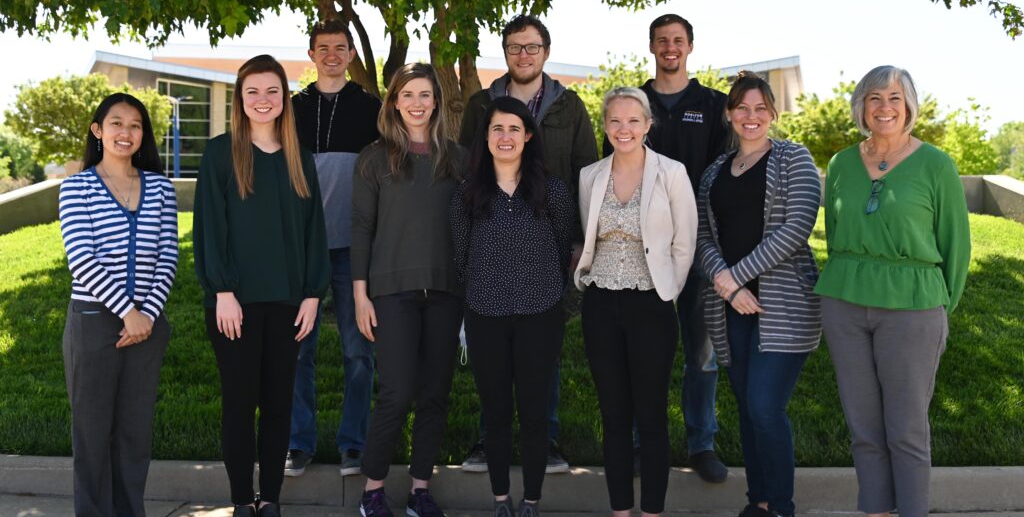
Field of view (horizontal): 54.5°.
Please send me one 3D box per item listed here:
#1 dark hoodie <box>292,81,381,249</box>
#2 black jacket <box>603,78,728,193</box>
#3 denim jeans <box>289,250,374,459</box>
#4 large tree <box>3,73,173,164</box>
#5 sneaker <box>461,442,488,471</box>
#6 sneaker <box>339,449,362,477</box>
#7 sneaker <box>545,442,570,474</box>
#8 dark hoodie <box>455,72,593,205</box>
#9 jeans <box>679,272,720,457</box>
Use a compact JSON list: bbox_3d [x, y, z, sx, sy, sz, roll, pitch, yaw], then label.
[{"bbox_3d":[-0.722,-0.374,4.023,0.490,0.693,0.280,-1,4,-7],"label":"dark hoodie"},{"bbox_3d":[0.630,-0.340,3.970,0.540,0.730,0.300,0,3,7],"label":"black jacket"},{"bbox_3d":[-0.730,0.355,4.035,0.361,0.905,0.270,0,4,-5],"label":"denim jeans"},{"bbox_3d":[-9.320,-2.202,21.896,3.700,3.699,3.600,0,4,0],"label":"large tree"},{"bbox_3d":[-0.114,0.788,4.134,0.110,0.125,0.300,2,5,22],"label":"sneaker"},{"bbox_3d":[-0.648,0.786,4.061,0.110,0.115,0.290,-1,4,-7],"label":"sneaker"},{"bbox_3d":[0.155,0.789,4.116,0.110,0.125,0.300,-2,5,-20],"label":"sneaker"},{"bbox_3d":[0.067,-0.366,4.034,0.570,0.775,0.310,0,4,0],"label":"dark hoodie"},{"bbox_3d":[0.642,0.384,4.029,0.389,0.851,0.270,0,4,0],"label":"jeans"}]

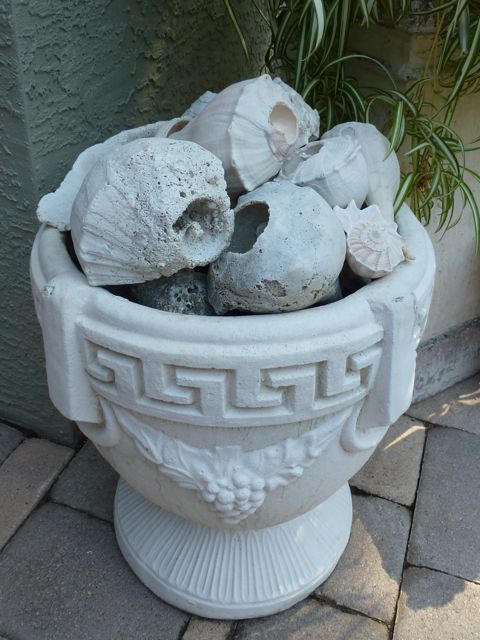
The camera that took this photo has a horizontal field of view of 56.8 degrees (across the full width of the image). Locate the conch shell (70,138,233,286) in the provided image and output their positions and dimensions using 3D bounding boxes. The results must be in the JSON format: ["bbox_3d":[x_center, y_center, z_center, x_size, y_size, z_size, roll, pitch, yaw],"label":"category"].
[{"bbox_3d":[-0.085,-0.102,0.421,0.140,0.134,0.140,-24,18,-29],"label":"conch shell"}]

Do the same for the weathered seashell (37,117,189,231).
[{"bbox_3d":[-0.142,-0.163,0.499,0.192,0.092,0.103,-40,48,-12],"label":"weathered seashell"}]

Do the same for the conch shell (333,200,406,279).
[{"bbox_3d":[0.127,-0.079,0.441,0.069,0.084,0.071,-5,76,-7],"label":"conch shell"}]

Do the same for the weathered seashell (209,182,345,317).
[{"bbox_3d":[0.034,-0.063,0.402,0.121,0.113,0.124,0,36,0],"label":"weathered seashell"}]

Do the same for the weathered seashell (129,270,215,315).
[{"bbox_3d":[-0.062,-0.019,0.402,0.086,0.065,0.076,0,36,0],"label":"weathered seashell"}]

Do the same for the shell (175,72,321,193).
[{"bbox_3d":[0.004,-0.198,0.475,0.162,0.121,0.124,-9,24,43],"label":"shell"}]

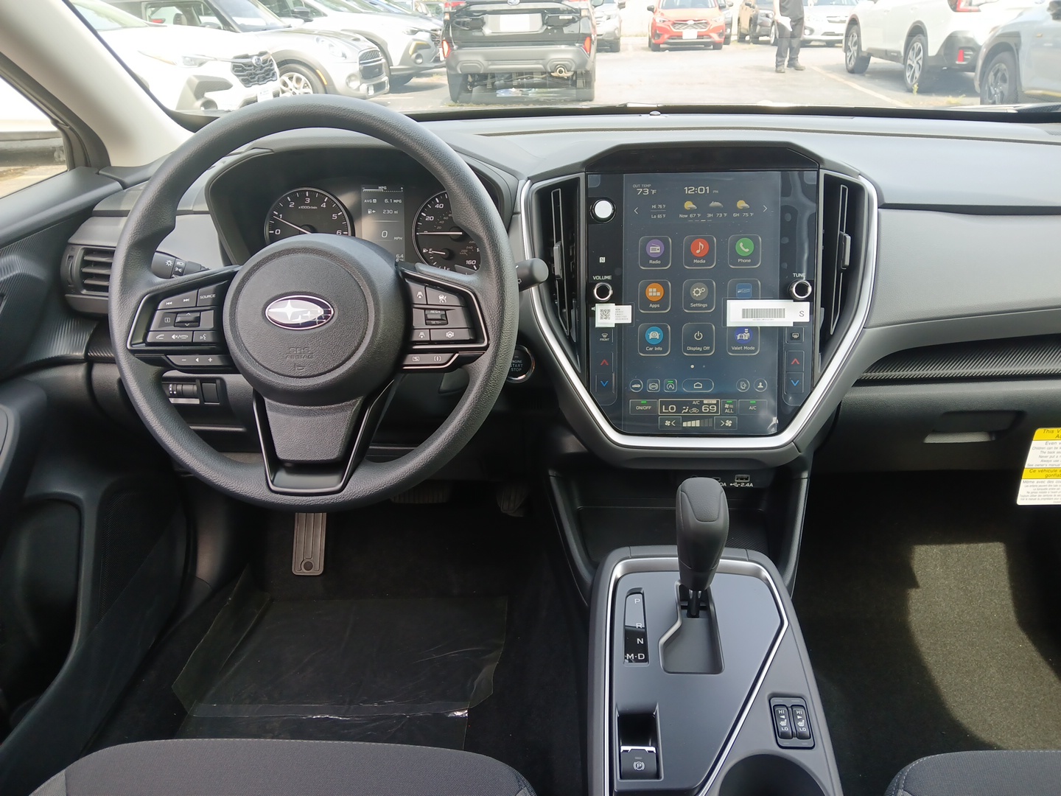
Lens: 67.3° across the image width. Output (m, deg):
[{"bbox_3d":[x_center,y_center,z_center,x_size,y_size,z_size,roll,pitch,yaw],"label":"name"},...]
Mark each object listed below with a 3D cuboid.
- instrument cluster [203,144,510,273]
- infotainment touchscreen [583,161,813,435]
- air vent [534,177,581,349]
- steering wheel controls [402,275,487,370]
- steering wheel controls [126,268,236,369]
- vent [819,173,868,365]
[{"bbox_3d":[-0.186,-0.202,0.885,0.325,0.150,0.100,0,7,2],"label":"instrument cluster"},{"bbox_3d":[0.174,-0.096,0.807,0.231,0.267,0.025,0,4,2],"label":"infotainment touchscreen"},{"bbox_3d":[0.028,-0.136,0.815,0.046,0.175,0.035,0,4,2],"label":"air vent"},{"bbox_3d":[-0.078,-0.067,0.716,0.076,0.082,0.030,0,4,2],"label":"steering wheel controls"},{"bbox_3d":[-0.319,-0.070,0.730,0.096,0.088,0.030,0,4,2],"label":"steering wheel controls"},{"bbox_3d":[0.312,-0.129,0.800,0.045,0.186,0.035,0,4,2],"label":"vent"}]

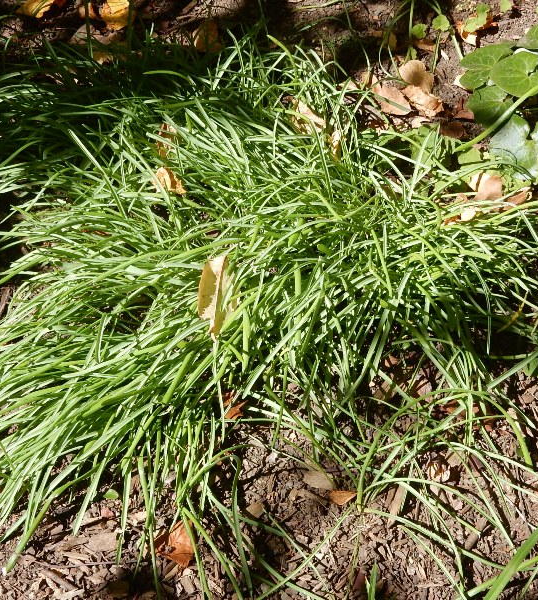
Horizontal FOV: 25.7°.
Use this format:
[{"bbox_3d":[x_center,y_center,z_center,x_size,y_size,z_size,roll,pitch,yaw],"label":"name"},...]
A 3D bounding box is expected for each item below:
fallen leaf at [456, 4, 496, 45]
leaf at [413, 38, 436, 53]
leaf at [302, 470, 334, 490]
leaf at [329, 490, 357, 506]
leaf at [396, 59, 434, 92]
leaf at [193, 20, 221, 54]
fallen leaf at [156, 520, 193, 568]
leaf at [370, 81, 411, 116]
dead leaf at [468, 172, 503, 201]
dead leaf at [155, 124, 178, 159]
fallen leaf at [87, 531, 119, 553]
[{"bbox_3d":[0.294,-0.393,1.679,0.048,0.022,0.068,0,48,0],"label":"fallen leaf"},{"bbox_3d":[0.218,-0.357,1.655,0.029,0.010,0.020,0,48,0],"label":"leaf"},{"bbox_3d":[0.054,0.203,1.311,0.023,0.010,0.035,-28,54,-23],"label":"leaf"},{"bbox_3d":[0.083,0.220,1.308,0.031,0.012,0.014,3,50,2],"label":"leaf"},{"bbox_3d":[0.219,-0.338,1.769,0.054,0.022,0.058,6,50,5],"label":"leaf"},{"bbox_3d":[-0.085,-0.366,1.638,0.038,0.020,0.043,0,58,0],"label":"leaf"},{"bbox_3d":[-0.097,0.260,1.267,0.038,0.022,0.042,14,51,11],"label":"fallen leaf"},{"bbox_3d":[0.181,-0.295,1.738,0.046,0.015,0.072,-16,52,-13],"label":"leaf"},{"bbox_3d":[0.260,-0.137,1.418,0.039,0.020,0.028,0,63,0],"label":"dead leaf"},{"bbox_3d":[-0.130,-0.204,1.512,0.023,0.035,0.042,-2,48,-2],"label":"dead leaf"},{"bbox_3d":[-0.179,0.262,1.274,0.034,0.010,0.020,1,50,1],"label":"fallen leaf"}]

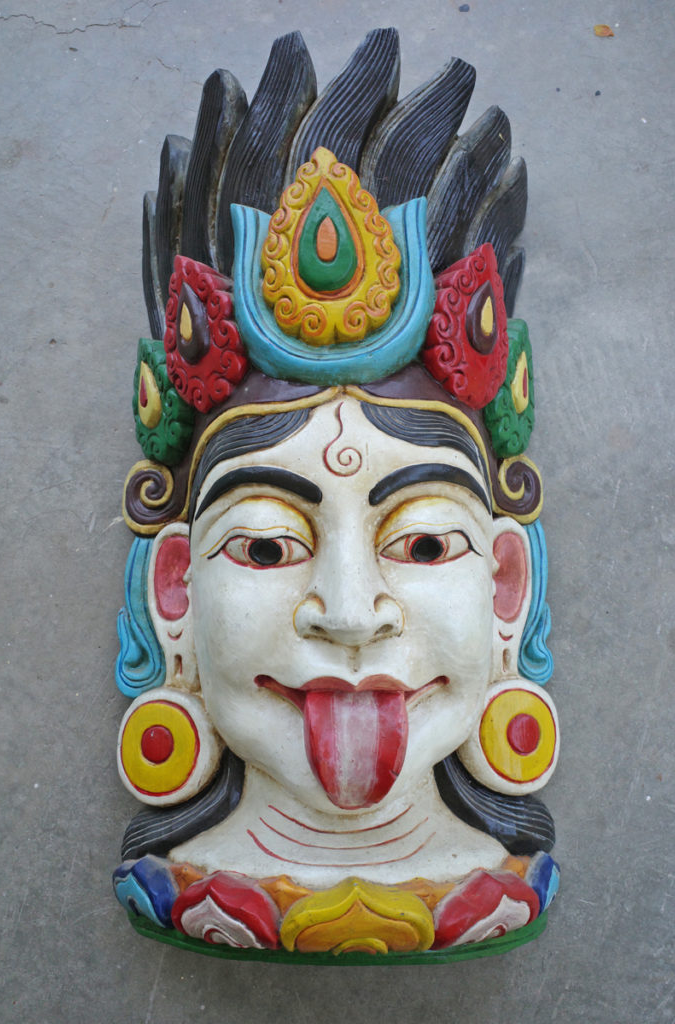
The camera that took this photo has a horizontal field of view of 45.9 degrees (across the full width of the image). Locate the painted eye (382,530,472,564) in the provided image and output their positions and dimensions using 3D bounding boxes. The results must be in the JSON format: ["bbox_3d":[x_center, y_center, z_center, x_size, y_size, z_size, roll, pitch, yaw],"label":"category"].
[{"bbox_3d":[0.089,0.038,0.828,0.096,0.027,0.036,1,81,-11],"label":"painted eye"}]

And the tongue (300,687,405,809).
[{"bbox_3d":[0.017,0.206,0.697,0.093,0.054,0.096,-2,78,0],"label":"tongue"}]

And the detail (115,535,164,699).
[{"bbox_3d":[-0.201,0.107,0.819,0.052,0.054,0.161,-2,78,0],"label":"detail"}]

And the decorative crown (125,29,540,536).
[{"bbox_3d":[-0.013,-0.270,0.844,0.437,0.171,0.572,-2,78,0],"label":"decorative crown"}]

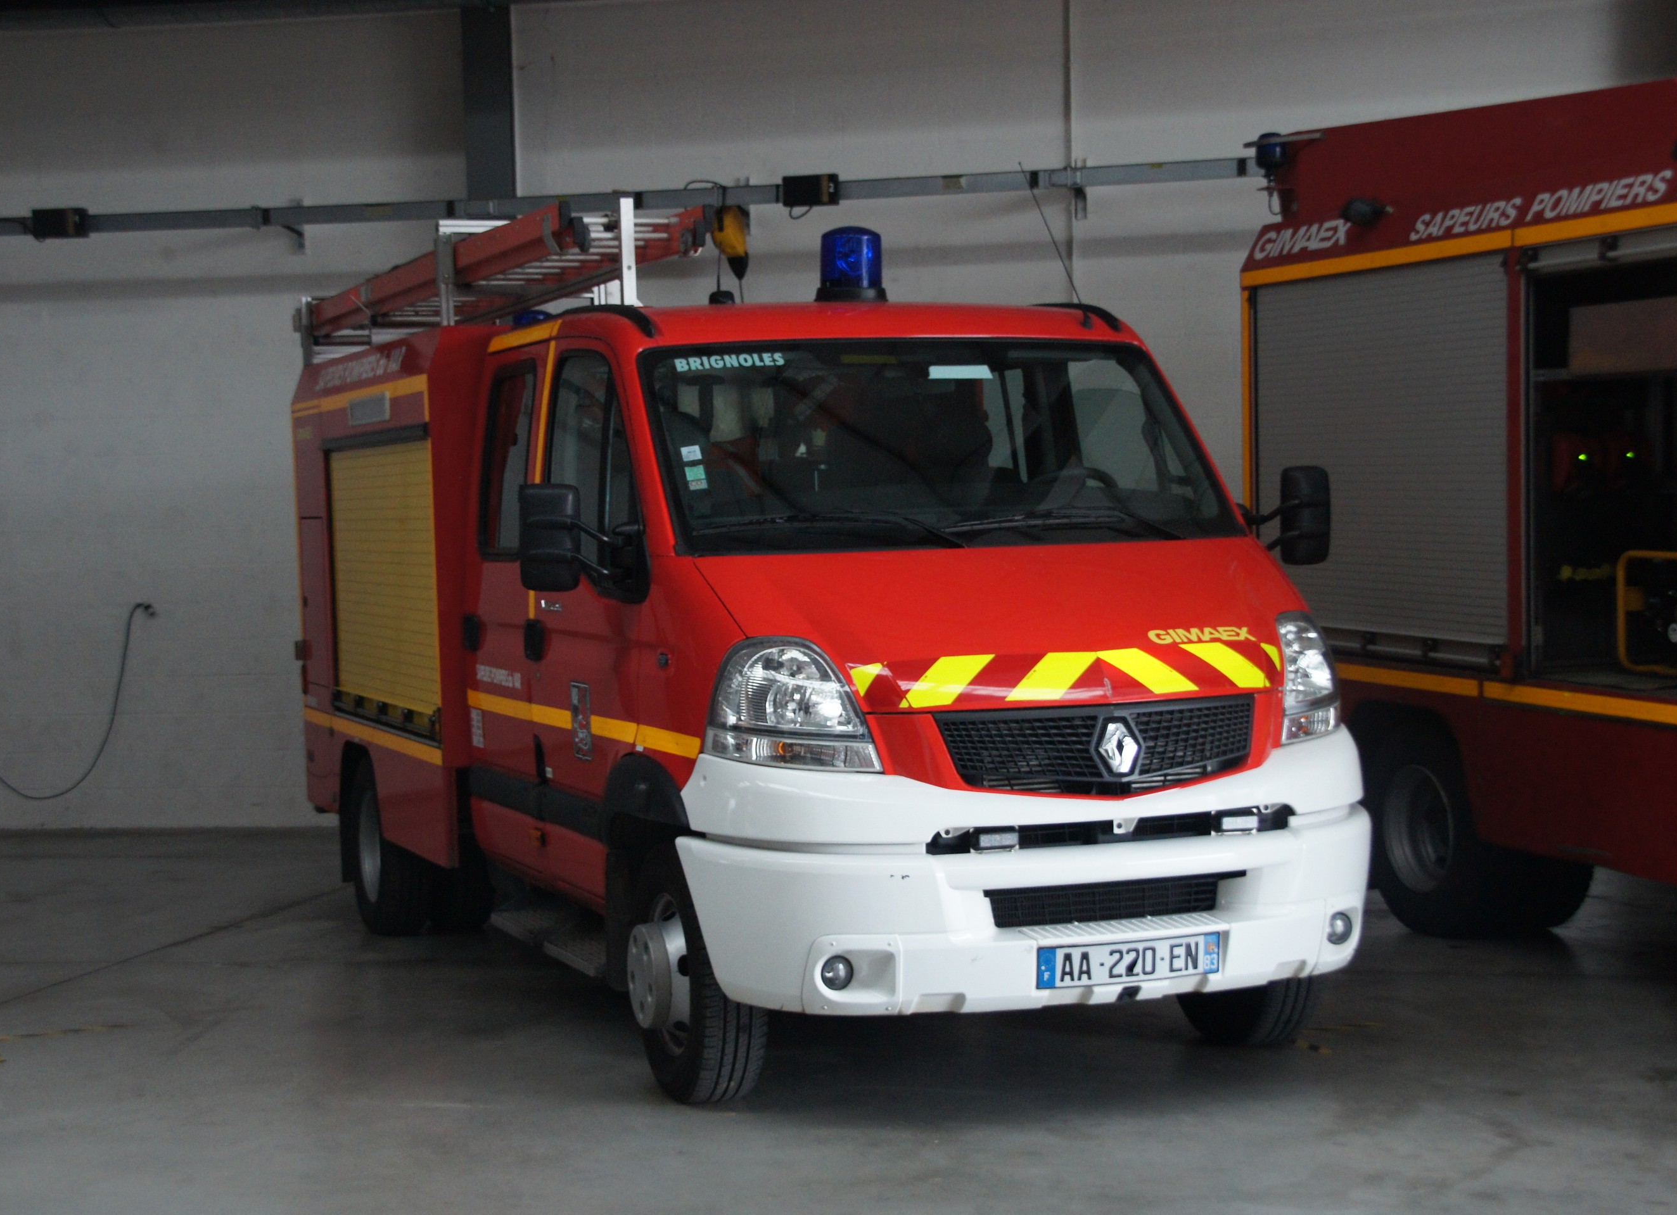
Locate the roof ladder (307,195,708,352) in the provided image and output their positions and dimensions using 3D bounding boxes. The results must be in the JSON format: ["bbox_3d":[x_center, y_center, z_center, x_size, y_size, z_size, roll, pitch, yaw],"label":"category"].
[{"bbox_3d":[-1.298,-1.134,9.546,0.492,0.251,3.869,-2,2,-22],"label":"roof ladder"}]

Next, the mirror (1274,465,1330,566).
[{"bbox_3d":[1.434,-0.276,8.106,0.166,0.301,0.090,-3,3,-35],"label":"mirror"}]

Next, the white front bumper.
[{"bbox_3d":[0.637,0.671,6.954,2.010,0.673,0.663,-2,2,-22],"label":"white front bumper"}]

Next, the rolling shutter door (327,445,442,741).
[{"bbox_3d":[-1.681,-0.093,9.800,0.060,1.013,1.785,-2,2,-22],"label":"rolling shutter door"}]

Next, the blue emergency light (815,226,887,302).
[{"bbox_3d":[0.037,-1.083,8.296,0.246,0.241,0.246,-1,2,0],"label":"blue emergency light"}]

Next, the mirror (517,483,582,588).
[{"bbox_3d":[-0.790,-0.196,7.217,0.166,0.301,0.090,-1,2,-6],"label":"mirror"}]

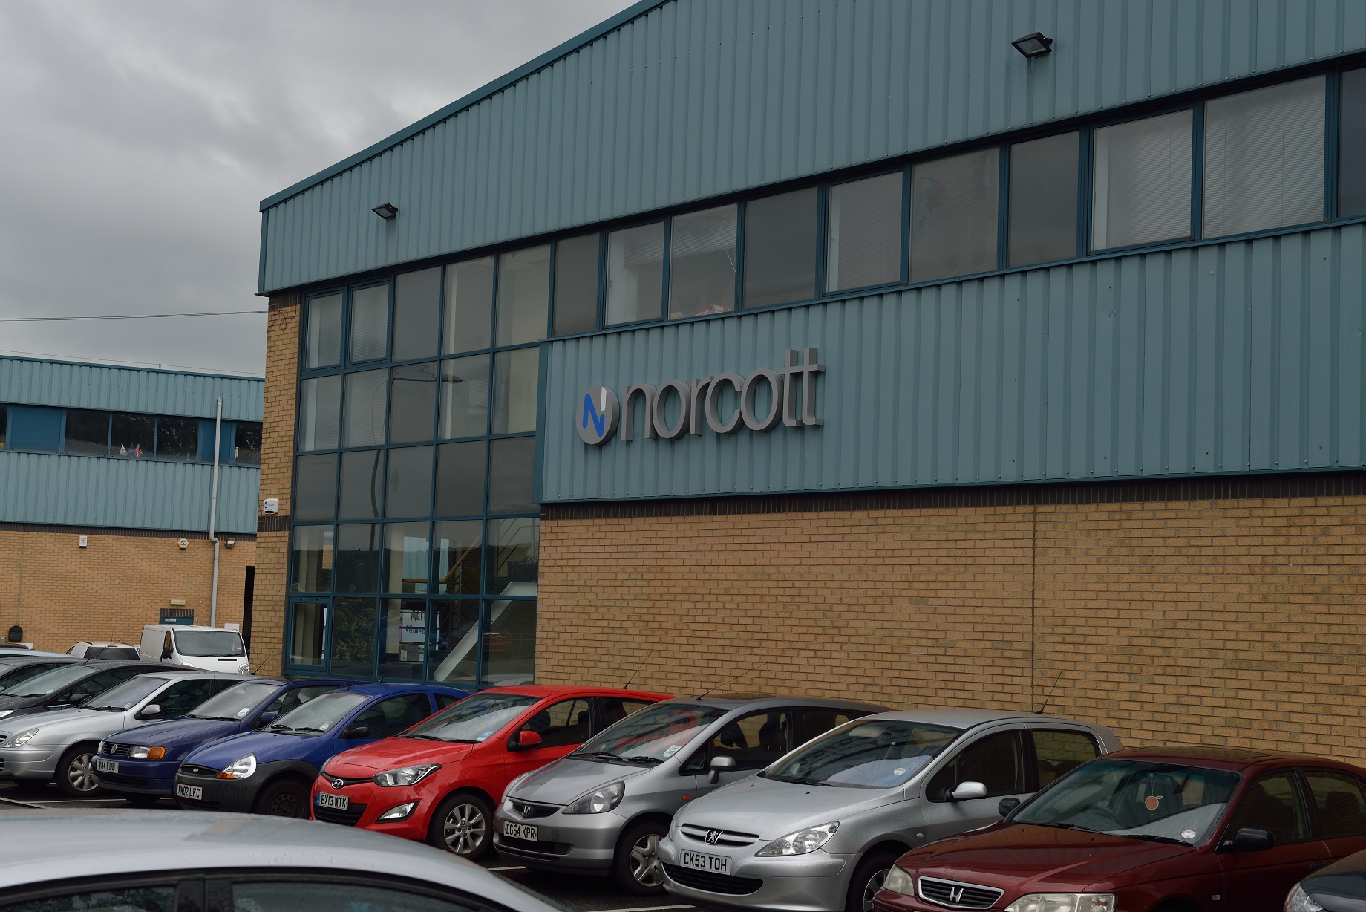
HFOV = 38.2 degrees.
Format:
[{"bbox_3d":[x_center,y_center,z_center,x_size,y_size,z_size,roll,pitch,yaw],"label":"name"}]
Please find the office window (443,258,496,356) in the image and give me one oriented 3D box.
[{"bbox_3d":[-2.671,-1.867,24.595,0.100,1.113,1.041,6,-6,-40],"label":"office window"}]

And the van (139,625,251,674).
[{"bbox_3d":[-12.417,5.300,50.466,1.930,1.970,4.800,4,-5,-27],"label":"van"}]

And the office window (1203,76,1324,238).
[{"bbox_3d":[4.611,-2.355,15.852,0.100,1.151,1.091,5,-6,-40],"label":"office window"}]

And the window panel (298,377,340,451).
[{"bbox_3d":[-5.065,-0.579,27.443,0.090,1.020,1.120,6,-6,-39],"label":"window panel"}]

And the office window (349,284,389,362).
[{"bbox_3d":[-4.142,-1.734,26.145,0.100,1.005,0.992,5,-6,-40],"label":"office window"}]

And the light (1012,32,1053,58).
[{"bbox_3d":[3.072,-3.615,17.366,0.270,0.180,0.300,6,-6,-39],"label":"light"}]

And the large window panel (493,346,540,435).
[{"bbox_3d":[-1.974,-0.758,23.469,0.100,0.997,0.979,5,-6,-40],"label":"large window panel"}]

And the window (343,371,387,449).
[{"bbox_3d":[-4.193,-0.613,26.081,0.100,0.998,1.070,5,-6,-40],"label":"window"}]

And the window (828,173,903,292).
[{"bbox_3d":[1.783,-2.184,19.415,0.100,1.044,0.975,6,-6,-40],"label":"window"}]

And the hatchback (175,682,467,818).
[{"bbox_3d":[-3.346,3.038,20.290,3.640,1.390,1.680,5,-6,-39],"label":"hatchback"}]

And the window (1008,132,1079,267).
[{"bbox_3d":[3.207,-2.272,17.565,0.090,1.130,0.810,6,-6,-39],"label":"window"}]

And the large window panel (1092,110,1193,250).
[{"bbox_3d":[3.932,-2.359,16.938,0.100,1.043,0.989,6,-6,-40],"label":"large window panel"}]

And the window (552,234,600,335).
[{"bbox_3d":[-1.243,-1.988,22.903,0.090,1.110,0.880,6,-6,-39],"label":"window"}]

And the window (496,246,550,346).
[{"bbox_3d":[-1.910,-1.893,23.519,0.100,1.143,1.092,5,-6,-40],"label":"window"}]

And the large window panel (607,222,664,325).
[{"bbox_3d":[-0.537,-2.043,22.118,0.100,1.047,0.965,6,-6,-40],"label":"large window panel"}]

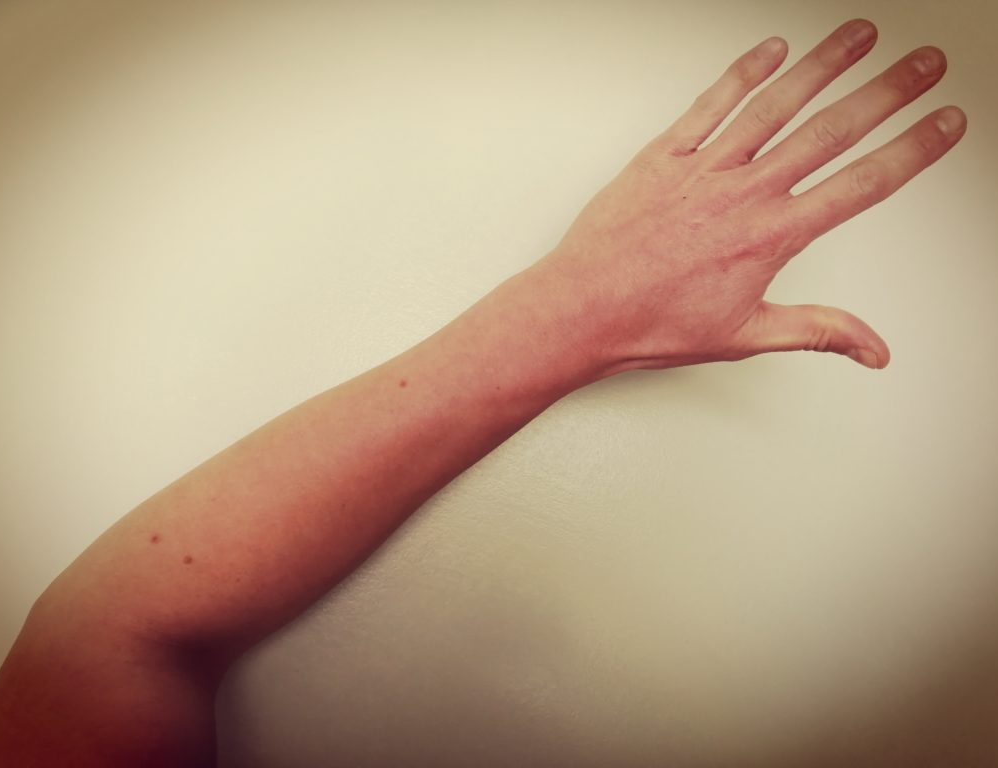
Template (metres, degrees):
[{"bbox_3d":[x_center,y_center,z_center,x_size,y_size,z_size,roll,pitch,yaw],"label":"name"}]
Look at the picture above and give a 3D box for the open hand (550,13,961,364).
[{"bbox_3d":[0.131,-0.061,0.337,0.200,0.130,0.045,-37,0,-2],"label":"open hand"}]

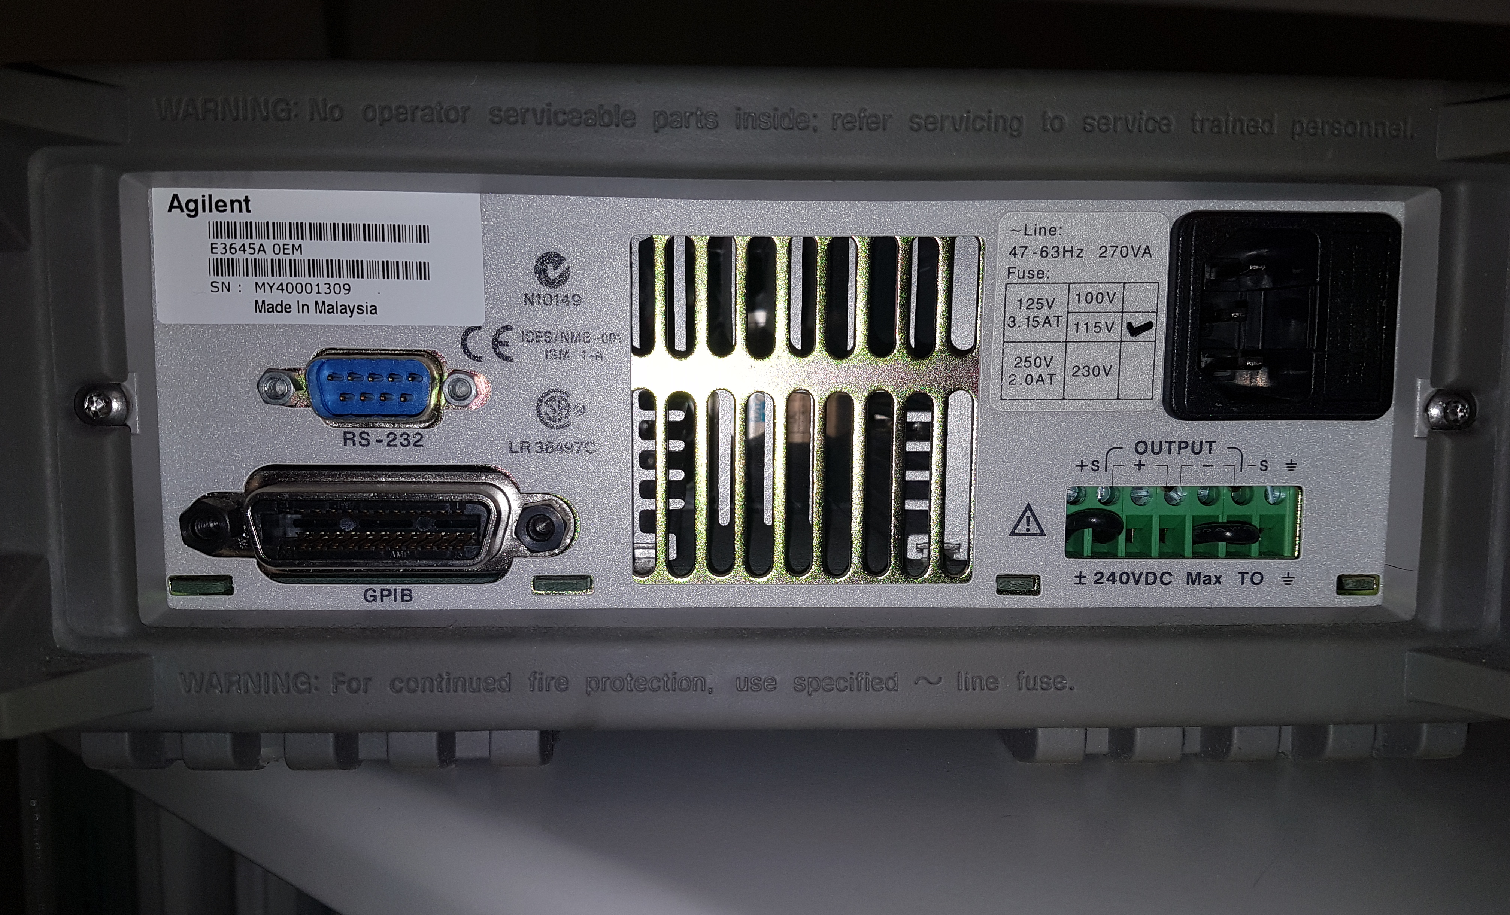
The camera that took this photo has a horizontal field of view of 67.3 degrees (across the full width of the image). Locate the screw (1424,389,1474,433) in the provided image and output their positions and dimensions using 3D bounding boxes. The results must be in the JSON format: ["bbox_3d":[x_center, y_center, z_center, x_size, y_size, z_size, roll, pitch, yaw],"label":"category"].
[{"bbox_3d":[0.099,-0.007,0.161,0.006,0.006,0.004,0,5,-2],"label":"screw"}]

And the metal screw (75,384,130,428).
[{"bbox_3d":[-0.089,-0.007,0.155,0.006,0.006,0.004,0,5,-2],"label":"metal screw"}]

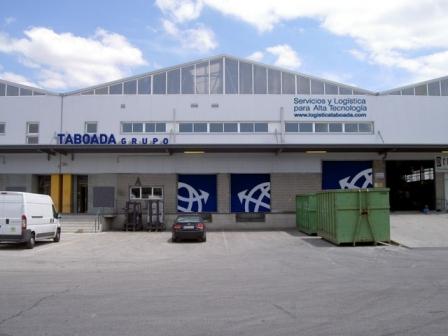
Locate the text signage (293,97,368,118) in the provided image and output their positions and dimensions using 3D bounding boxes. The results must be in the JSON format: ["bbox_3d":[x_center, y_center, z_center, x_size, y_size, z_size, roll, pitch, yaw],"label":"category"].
[{"bbox_3d":[7.766,-4.363,36.633,5.371,1.526,0.080,0,-4,0],"label":"text signage"}]

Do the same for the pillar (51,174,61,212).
[{"bbox_3d":[-12.115,1.892,36.506,0.625,2.820,0.550,0,-4,0],"label":"pillar"}]

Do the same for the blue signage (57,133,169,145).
[{"bbox_3d":[-7.327,-1.893,33.407,7.347,0.719,0.200,0,-4,0],"label":"blue signage"}]

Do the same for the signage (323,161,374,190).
[{"bbox_3d":[8.909,1.353,36.292,3.610,3.724,0.120,0,-4,0],"label":"signage"}]

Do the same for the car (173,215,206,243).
[{"bbox_3d":[-1.821,3.269,28.243,1.750,1.430,4.400,0,-4,0],"label":"car"}]

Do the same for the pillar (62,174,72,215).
[{"bbox_3d":[-11.257,1.906,36.505,0.647,2.848,0.550,0,-4,0],"label":"pillar"}]

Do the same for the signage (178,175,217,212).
[{"bbox_3d":[-1.929,1.836,36.259,2.823,2.770,0.100,0,-4,0],"label":"signage"}]

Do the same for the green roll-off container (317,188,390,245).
[{"bbox_3d":[6.770,2.563,27.088,2.570,2.680,5.700,0,-4,1],"label":"green roll-off container"}]

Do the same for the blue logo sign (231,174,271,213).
[{"bbox_3d":[1.940,1.836,36.259,2.831,2.770,0.100,0,-4,0],"label":"blue logo sign"}]

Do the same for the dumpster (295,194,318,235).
[{"bbox_3d":[6.470,3.009,33.172,2.540,2.620,5.400,0,-4,0],"label":"dumpster"}]

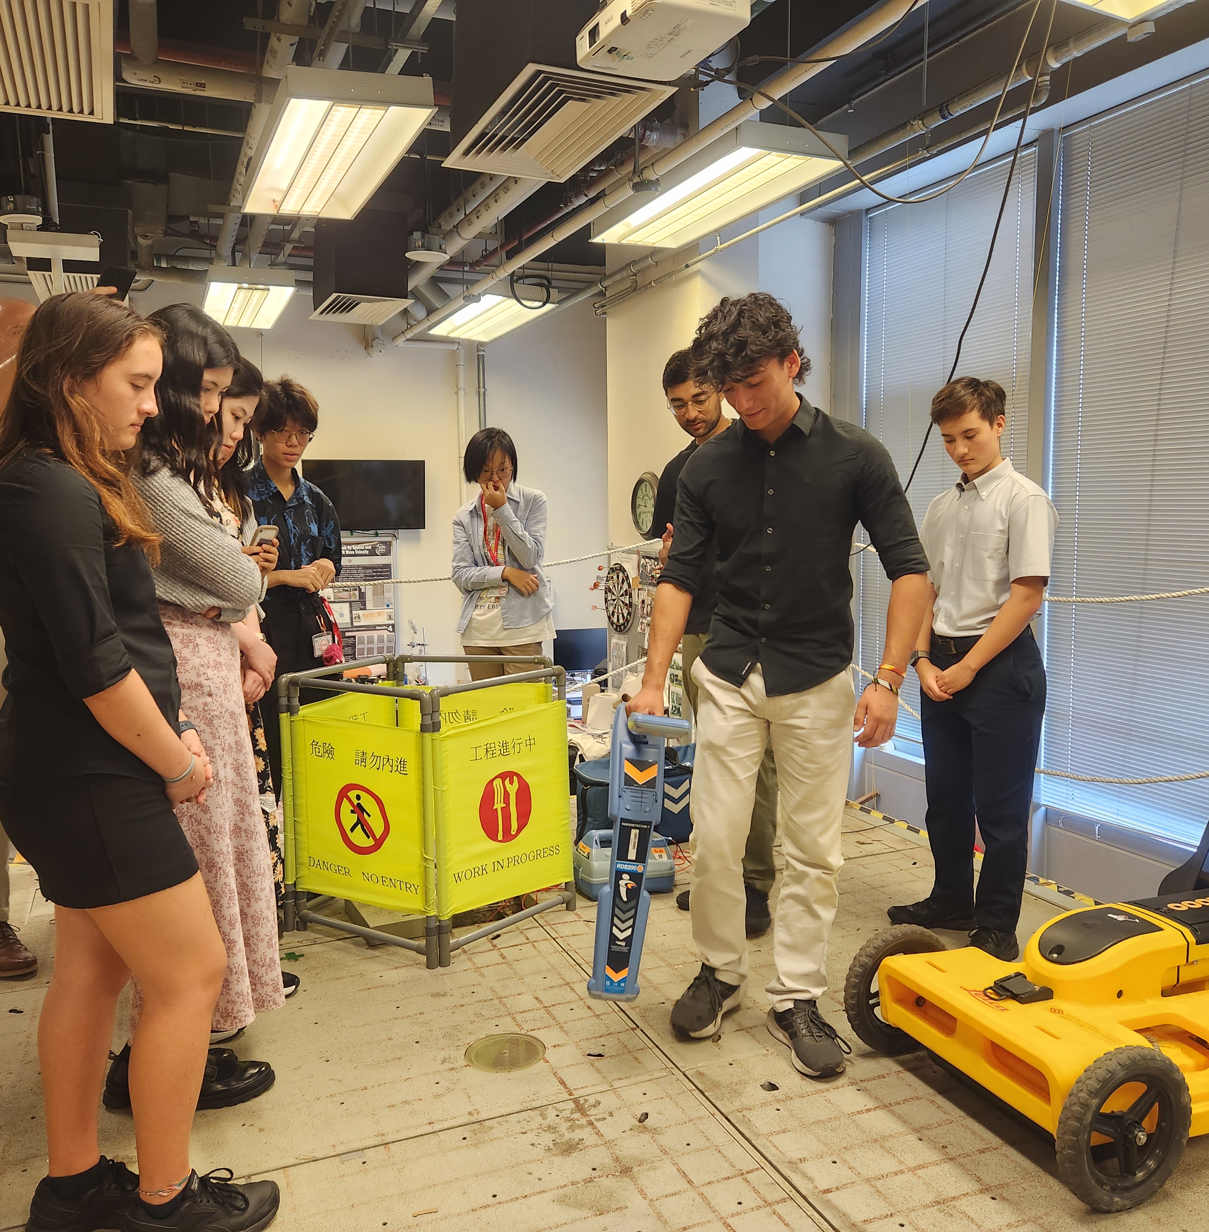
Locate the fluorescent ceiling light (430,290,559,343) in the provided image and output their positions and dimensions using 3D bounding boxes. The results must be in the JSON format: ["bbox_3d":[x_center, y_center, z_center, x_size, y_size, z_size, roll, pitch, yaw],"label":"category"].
[{"bbox_3d":[-0.672,-1.725,6.300,0.405,0.085,1.210,-2,5,-24],"label":"fluorescent ceiling light"}]

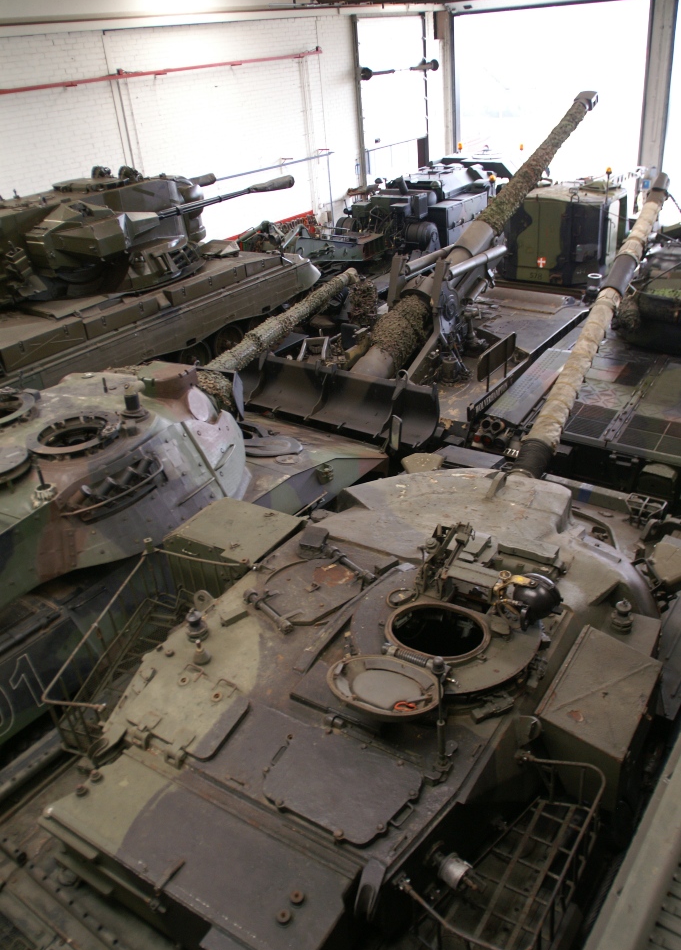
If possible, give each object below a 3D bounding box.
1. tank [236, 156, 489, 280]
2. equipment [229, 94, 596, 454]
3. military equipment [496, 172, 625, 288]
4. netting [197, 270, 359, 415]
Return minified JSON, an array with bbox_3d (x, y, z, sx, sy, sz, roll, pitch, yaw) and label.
[{"bbox_3d":[1.232,-5.196,15.717,3.200,2.800,6.300,20,40,36],"label":"tank"},{"bbox_3d":[2.276,-3.448,11.424,3.150,4.100,9.700,16,38,32],"label":"equipment"},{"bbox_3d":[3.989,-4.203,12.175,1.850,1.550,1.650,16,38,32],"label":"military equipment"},{"bbox_3d":[-0.710,-2.225,10.170,0.360,0.360,4.050,10,35,25],"label":"netting"}]

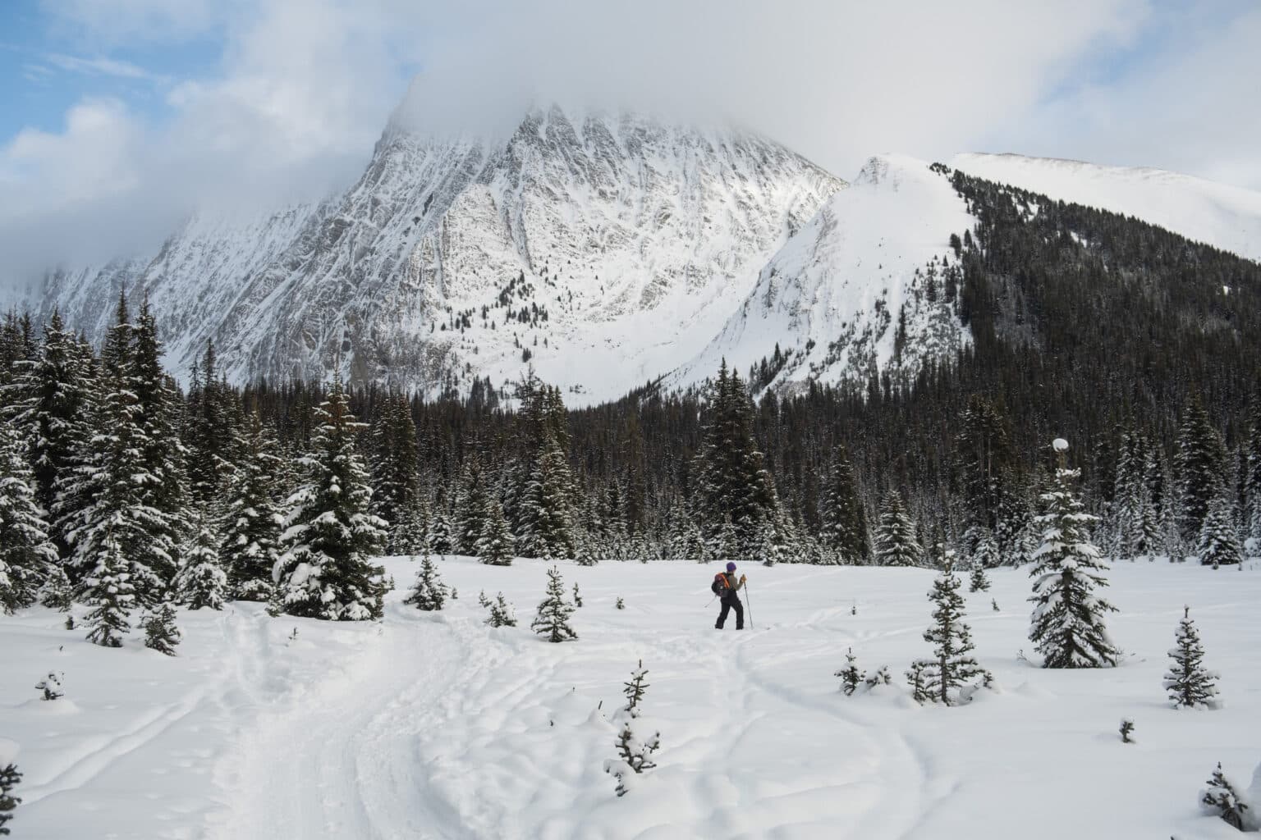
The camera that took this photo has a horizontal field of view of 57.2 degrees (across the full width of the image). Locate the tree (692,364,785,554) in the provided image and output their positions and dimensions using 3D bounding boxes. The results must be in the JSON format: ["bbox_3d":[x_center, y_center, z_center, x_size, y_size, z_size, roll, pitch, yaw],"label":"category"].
[{"bbox_3d":[7.780,2.793,83.740,6.440,14.310,6.240,0,-6,0],"label":"tree"}]

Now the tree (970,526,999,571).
[{"bbox_3d":[20.224,7.298,66.118,1.688,2.522,1.688,-2,-6,17],"label":"tree"}]

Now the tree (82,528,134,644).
[{"bbox_3d":[-10.762,3.450,23.912,1.095,2.404,1.095,2,-6,-24],"label":"tree"}]

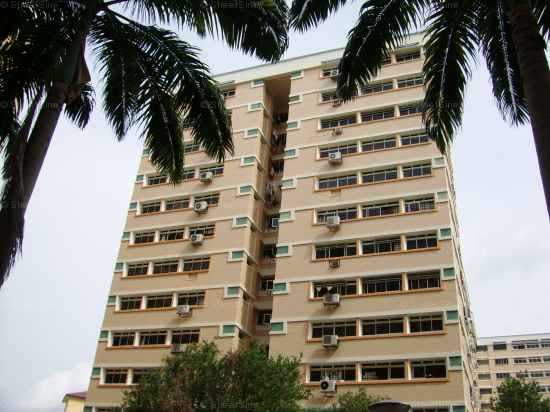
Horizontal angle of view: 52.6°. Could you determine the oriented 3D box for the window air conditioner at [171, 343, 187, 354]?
[{"bbox_3d":[-6.600,9.793,38.130,0.820,0.600,0.320,-7,-33,20],"label":"window air conditioner"}]

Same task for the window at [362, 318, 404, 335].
[{"bbox_3d":[6.404,7.214,32.836,2.510,1.130,0.100,-7,-33,20],"label":"window"}]

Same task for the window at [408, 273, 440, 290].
[{"bbox_3d":[9.315,4.730,34.698,1.950,0.980,0.120,-7,-33,20],"label":"window"}]

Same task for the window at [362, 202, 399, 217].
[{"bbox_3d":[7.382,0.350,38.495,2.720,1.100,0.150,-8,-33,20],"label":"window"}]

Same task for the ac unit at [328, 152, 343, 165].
[{"bbox_3d":[4.503,-3.556,41.192,0.870,0.660,0.330,-7,-33,20],"label":"ac unit"}]

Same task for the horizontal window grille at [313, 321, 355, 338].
[{"bbox_3d":[3.637,7.601,33.936,2.830,1.080,0.140,-7,-33,20],"label":"horizontal window grille"}]

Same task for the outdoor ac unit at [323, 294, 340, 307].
[{"bbox_3d":[3.459,5.699,33.907,0.880,0.600,0.360,-7,-33,20],"label":"outdoor ac unit"}]

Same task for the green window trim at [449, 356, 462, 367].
[{"bbox_3d":[10.422,8.979,32.098,0.750,0.570,0.100,-7,-31,20],"label":"green window trim"}]

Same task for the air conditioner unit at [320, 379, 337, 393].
[{"bbox_3d":[3.147,10.712,32.988,0.850,0.670,0.330,-7,-33,20],"label":"air conditioner unit"}]

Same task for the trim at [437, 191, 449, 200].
[{"bbox_3d":[11.113,-0.679,36.834,0.680,0.550,0.100,-7,-33,20],"label":"trim"}]

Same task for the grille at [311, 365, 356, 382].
[{"bbox_3d":[3.668,10.504,34.859,2.950,1.070,0.150,-7,-31,20],"label":"grille"}]

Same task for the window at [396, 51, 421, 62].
[{"bbox_3d":[10.497,-11.650,43.927,1.870,1.130,0.150,-8,-32,21],"label":"window"}]

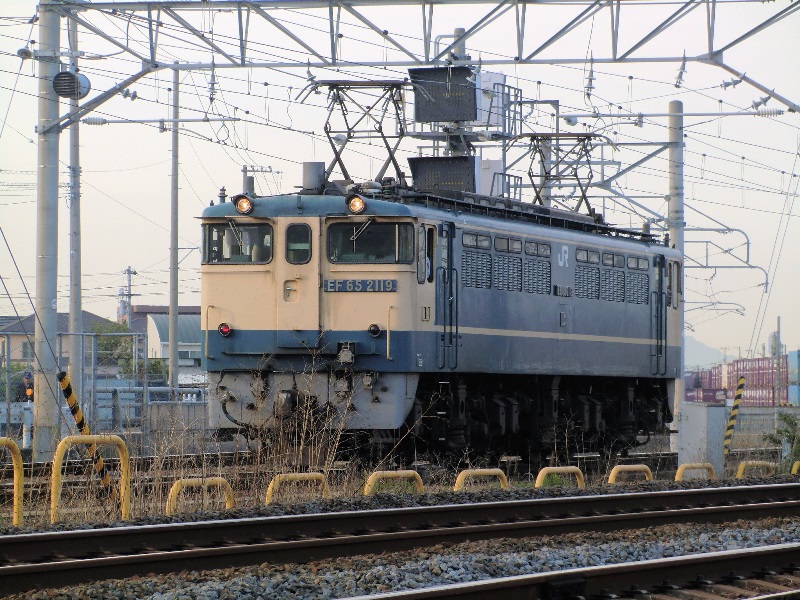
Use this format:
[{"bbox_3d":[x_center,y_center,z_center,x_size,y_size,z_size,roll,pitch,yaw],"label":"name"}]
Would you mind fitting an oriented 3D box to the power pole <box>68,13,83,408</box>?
[{"bbox_3d":[-7.832,-1.804,94.099,0.290,10.306,0.290,0,-1,-5],"label":"power pole"}]

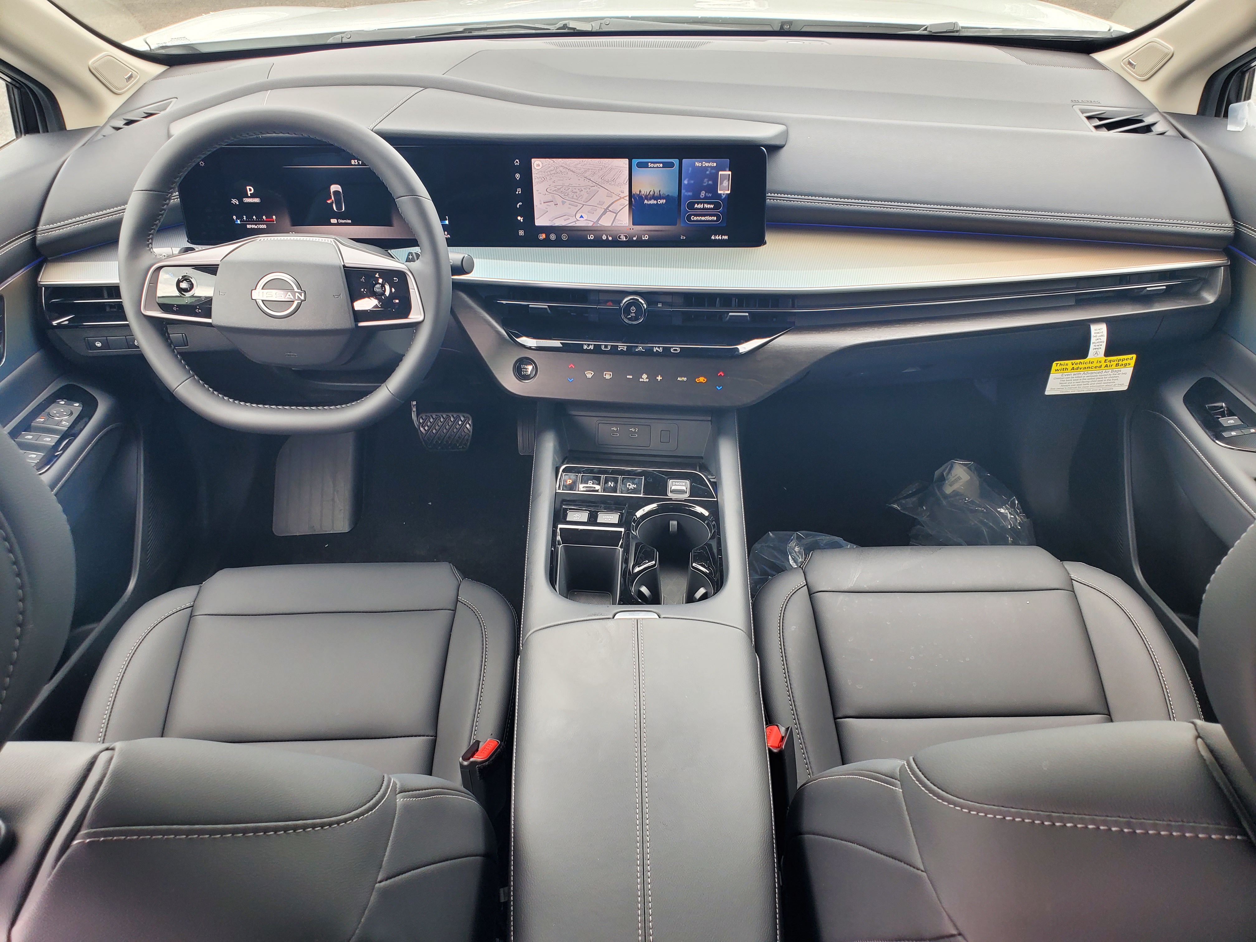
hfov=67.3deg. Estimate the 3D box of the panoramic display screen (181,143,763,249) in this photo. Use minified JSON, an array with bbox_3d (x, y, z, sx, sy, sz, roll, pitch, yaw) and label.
[{"bbox_3d":[-0.199,-0.347,1.190,0.735,0.127,0.030,1,30,2],"label":"panoramic display screen"}]

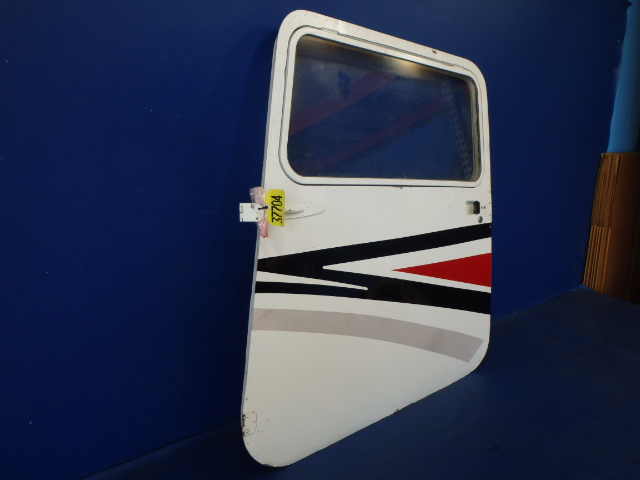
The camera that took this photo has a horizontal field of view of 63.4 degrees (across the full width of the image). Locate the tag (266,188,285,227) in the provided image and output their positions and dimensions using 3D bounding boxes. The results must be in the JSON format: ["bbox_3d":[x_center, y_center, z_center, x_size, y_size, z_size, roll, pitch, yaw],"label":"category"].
[{"bbox_3d":[-0.096,-0.070,1.120,0.045,0.078,0.004,-5,6,-33],"label":"tag"}]

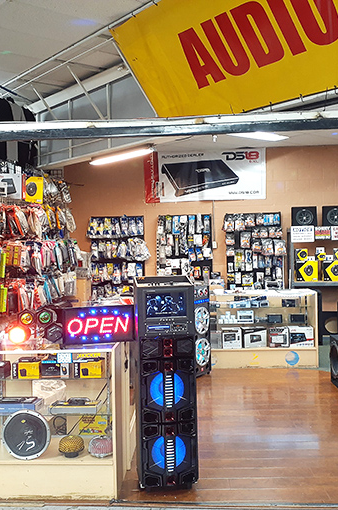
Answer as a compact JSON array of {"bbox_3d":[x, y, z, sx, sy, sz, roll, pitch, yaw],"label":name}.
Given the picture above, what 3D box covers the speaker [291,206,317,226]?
[{"bbox_3d":[2.171,-0.620,8.500,0.395,0.310,0.300,-1,2,9],"label":"speaker"}]

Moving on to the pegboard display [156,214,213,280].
[{"bbox_3d":[0.277,-0.015,8.753,0.891,1.280,0.160,-1,1,4],"label":"pegboard display"}]

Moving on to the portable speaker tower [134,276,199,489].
[{"bbox_3d":[-0.026,0.860,3.743,0.390,1.410,0.320,-1,1,-7],"label":"portable speaker tower"}]

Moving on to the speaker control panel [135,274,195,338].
[{"bbox_3d":[-0.037,0.351,3.730,0.390,0.390,0.320,-1,1,-7],"label":"speaker control panel"}]

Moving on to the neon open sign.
[{"bbox_3d":[-0.485,0.490,3.700,0.500,0.250,0.030,-2,2,-18],"label":"neon open sign"}]

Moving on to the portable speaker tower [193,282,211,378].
[{"bbox_3d":[0.247,0.923,6.551,0.360,1.130,0.390,0,2,35],"label":"portable speaker tower"}]

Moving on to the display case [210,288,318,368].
[{"bbox_3d":[1.096,0.975,7.105,1.660,0.960,0.530,-1,1,4],"label":"display case"}]

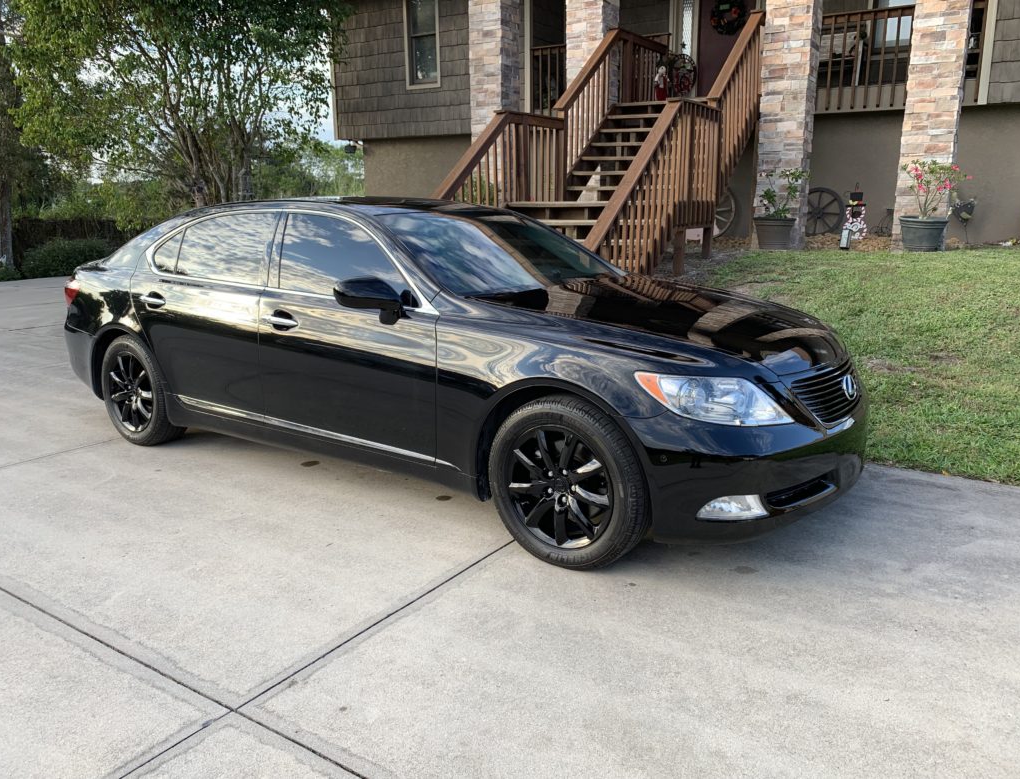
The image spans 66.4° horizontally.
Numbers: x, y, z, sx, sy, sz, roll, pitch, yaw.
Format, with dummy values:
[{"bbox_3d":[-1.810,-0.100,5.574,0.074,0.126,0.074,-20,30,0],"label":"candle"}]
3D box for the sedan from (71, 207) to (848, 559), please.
[{"bbox_3d":[-0.632,-0.366,4.612,5.070,1.470,1.920,8,15,34],"label":"sedan"}]

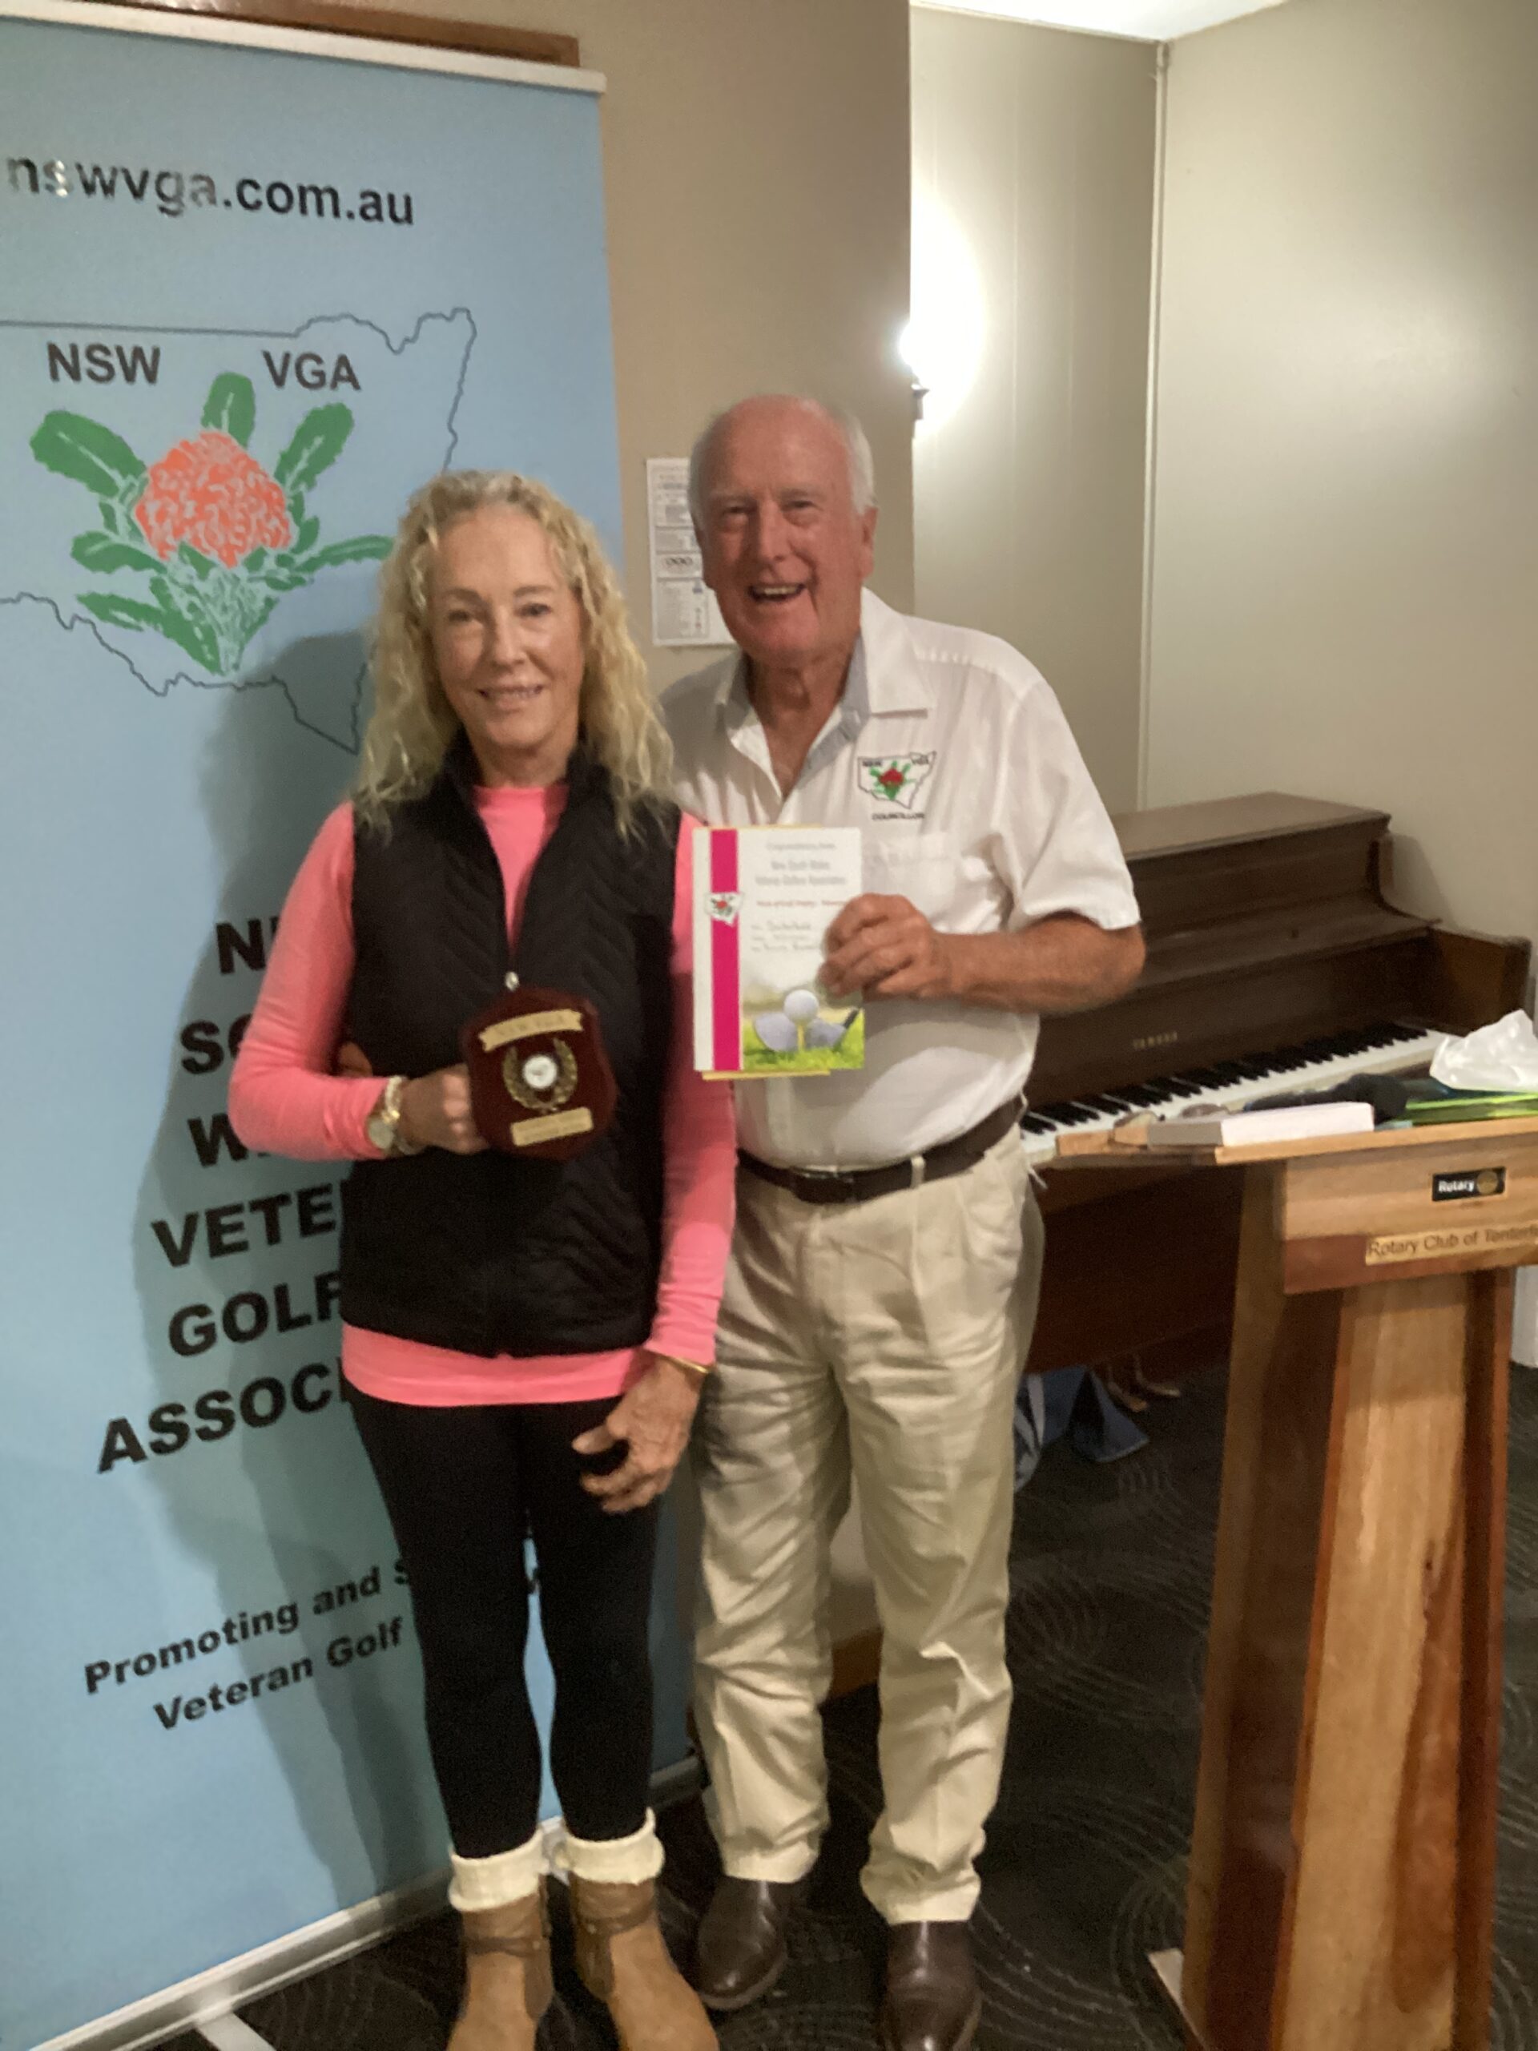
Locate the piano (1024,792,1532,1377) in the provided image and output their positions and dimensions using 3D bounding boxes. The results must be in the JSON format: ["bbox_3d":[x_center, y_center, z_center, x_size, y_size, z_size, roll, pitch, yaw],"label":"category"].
[{"bbox_3d":[0.653,0.232,3.487,1.483,1.114,0.658,-11,18,-30],"label":"piano"}]

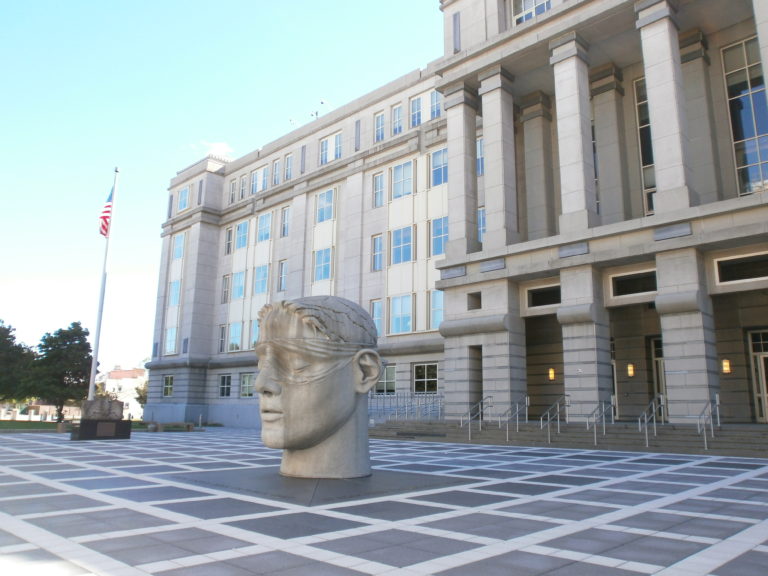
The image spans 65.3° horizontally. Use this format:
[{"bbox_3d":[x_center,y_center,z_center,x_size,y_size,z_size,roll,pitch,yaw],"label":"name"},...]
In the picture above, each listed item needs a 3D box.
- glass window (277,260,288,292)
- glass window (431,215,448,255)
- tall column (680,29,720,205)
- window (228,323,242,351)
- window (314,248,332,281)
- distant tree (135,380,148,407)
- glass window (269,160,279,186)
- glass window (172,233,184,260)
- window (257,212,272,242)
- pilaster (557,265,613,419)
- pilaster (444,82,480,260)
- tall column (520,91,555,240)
[{"bbox_3d":[-7.348,-0.838,44.223,0.988,2.337,0.200,-11,-16,43],"label":"glass window"},{"bbox_3d":[3.224,-2.815,32.394,1.520,2.092,0.150,-11,-16,42],"label":"glass window"},{"bbox_3d":[12.429,-6.251,23.661,1.080,7.850,0.980,-11,-17,42],"label":"tall column"},{"bbox_3d":[-11.737,3.865,47.526,1.849,2.252,0.200,-11,-16,43],"label":"window"},{"bbox_3d":[-3.909,-1.488,38.788,1.480,2.100,0.180,-11,-17,42],"label":"window"},{"bbox_3d":[-30.100,13.800,75.000,3.400,4.800,3.400,-11,-16,43],"label":"distant tree"},{"bbox_3d":[-7.945,-8.554,44.510,0.832,1.895,0.150,-11,-16,42],"label":"glass window"},{"bbox_3d":[-18.071,-3.607,52.819,1.620,2.060,0.200,-11,-16,43],"label":"glass window"},{"bbox_3d":[-8.804,-4.430,44.417,1.580,2.009,0.150,-11,-16,42],"label":"window"},{"bbox_3d":[7.450,2.082,22.119,1.250,5.602,1.250,-11,-16,43],"label":"pilaster"},{"bbox_3d":[3.605,-5.379,27.379,1.100,8.200,1.080,-11,-17,42],"label":"pilaster"},{"bbox_3d":[7.556,-5.513,28.883,1.100,7.873,1.050,-11,-16,43],"label":"tall column"}]

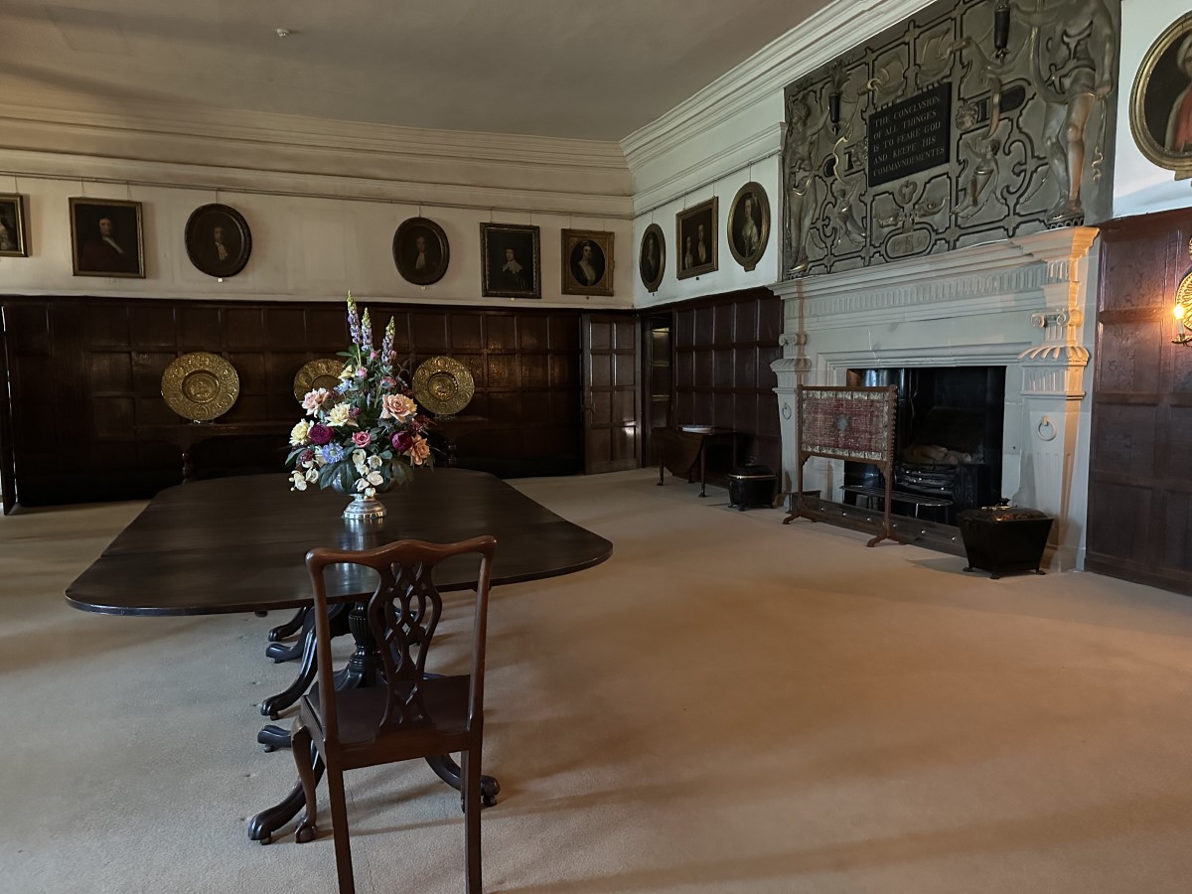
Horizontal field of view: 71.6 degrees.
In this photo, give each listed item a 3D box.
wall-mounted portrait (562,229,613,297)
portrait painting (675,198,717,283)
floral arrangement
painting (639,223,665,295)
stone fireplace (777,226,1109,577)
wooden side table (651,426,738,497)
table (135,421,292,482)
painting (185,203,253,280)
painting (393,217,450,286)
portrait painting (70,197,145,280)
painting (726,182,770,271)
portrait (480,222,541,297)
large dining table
[{"bbox_3d":[-0.126,-2.694,12.136,0.823,0.921,0.070,-3,5,-22],"label":"wall-mounted portrait"},{"bbox_3d":[1.294,-2.618,10.521,0.060,0.858,1.013,-3,5,-22],"label":"portrait painting"},{"bbox_3d":[-1.050,-0.219,3.681,0.593,0.926,0.533,-3,5,-22],"label":"floral arrangement"},{"bbox_3d":[0.815,-2.667,11.724,0.060,0.951,0.764,-3,5,-22],"label":"painting"},{"bbox_3d":[2.516,-0.408,7.027,0.420,2.292,3.486,-2,5,-22],"label":"stone fireplace"},{"bbox_3d":[1.221,0.152,10.120,0.575,0.701,1.302,-3,5,-22],"label":"wooden side table"},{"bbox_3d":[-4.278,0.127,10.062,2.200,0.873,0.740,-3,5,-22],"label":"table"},{"bbox_3d":[-4.398,-2.399,9.652,0.700,0.845,0.070,-2,5,-22],"label":"painting"},{"bbox_3d":[-2.225,-2.478,10.522,0.700,0.845,0.070,-2,5,-22],"label":"painting"},{"bbox_3d":[-5.444,-2.321,9.237,0.715,0.845,0.070,-2,5,-22],"label":"portrait painting"},{"bbox_3d":[1.643,-2.370,8.904,0.070,0.930,0.750,-2,5,-22],"label":"painting"},{"bbox_3d":[-1.204,-2.622,11.710,0.857,0.995,0.070,-3,5,-22],"label":"portrait"},{"bbox_3d":[-1.159,0.660,3.905,1.750,0.755,3.310,-2,5,-20],"label":"large dining table"}]

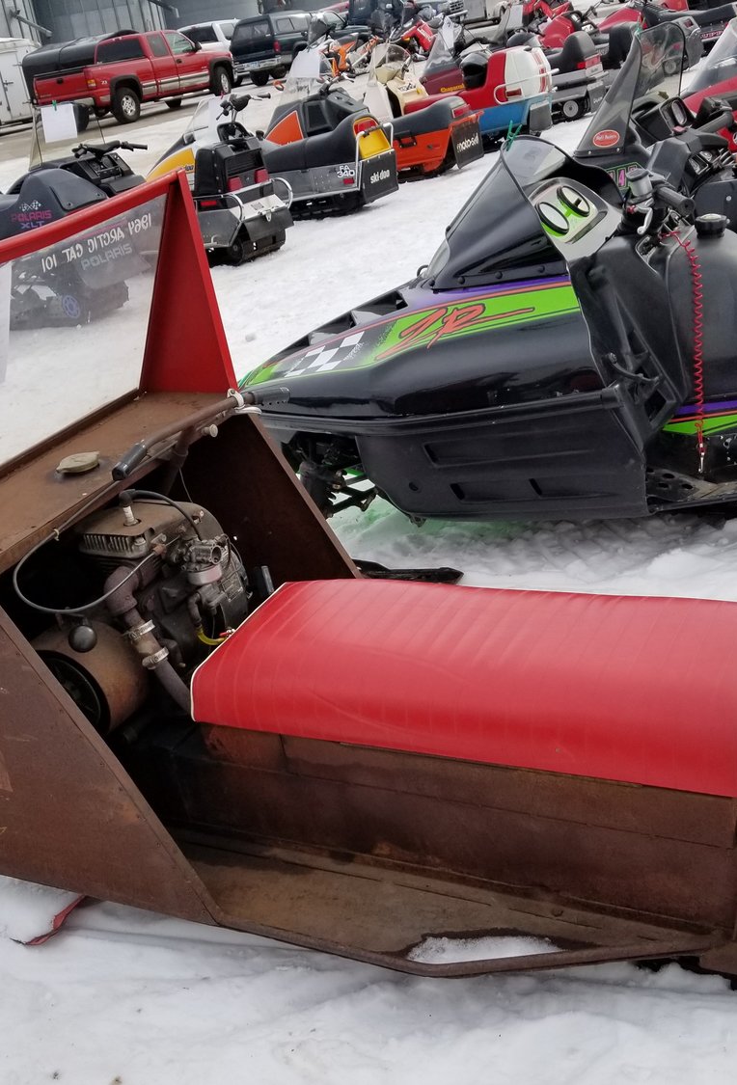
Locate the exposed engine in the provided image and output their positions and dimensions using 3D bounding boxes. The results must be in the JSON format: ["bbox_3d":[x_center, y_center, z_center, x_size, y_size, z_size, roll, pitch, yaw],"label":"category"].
[{"bbox_3d":[-0.466,0.128,2.271,0.350,0.400,0.530,7,30,30],"label":"exposed engine"}]

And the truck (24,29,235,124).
[{"bbox_3d":[-5.673,-11.807,27.383,2.000,1.860,5.750,9,31,34],"label":"truck"}]

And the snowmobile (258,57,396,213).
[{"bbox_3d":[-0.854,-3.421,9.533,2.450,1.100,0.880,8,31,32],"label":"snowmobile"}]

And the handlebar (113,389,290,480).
[{"bbox_3d":[-0.307,-0.202,1.978,0.110,0.090,0.470,7,30,30],"label":"handlebar"}]

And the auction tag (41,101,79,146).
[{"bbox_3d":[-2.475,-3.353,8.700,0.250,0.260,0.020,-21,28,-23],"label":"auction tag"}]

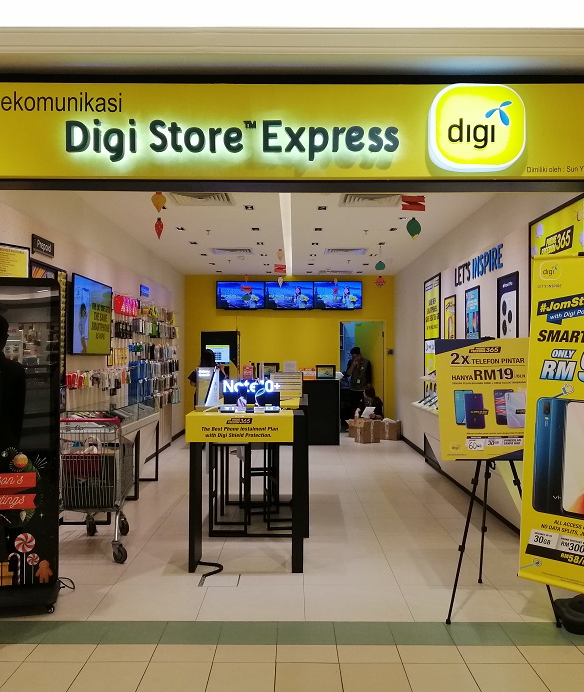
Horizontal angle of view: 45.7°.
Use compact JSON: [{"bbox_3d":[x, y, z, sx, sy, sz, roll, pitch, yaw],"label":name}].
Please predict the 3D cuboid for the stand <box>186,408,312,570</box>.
[{"bbox_3d":[-0.316,0.991,4.811,0.790,1.050,0.400,0,-1,0],"label":"stand"}]

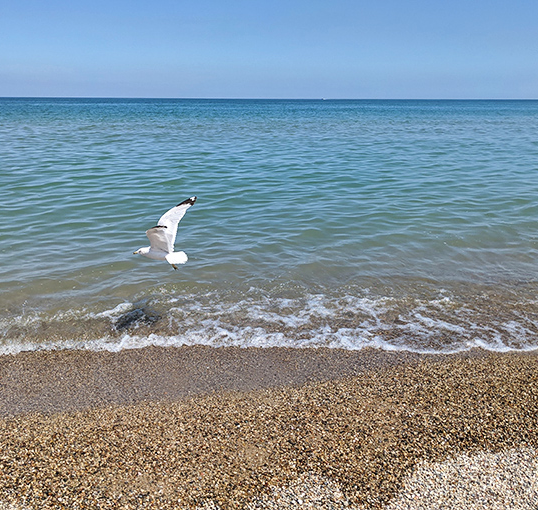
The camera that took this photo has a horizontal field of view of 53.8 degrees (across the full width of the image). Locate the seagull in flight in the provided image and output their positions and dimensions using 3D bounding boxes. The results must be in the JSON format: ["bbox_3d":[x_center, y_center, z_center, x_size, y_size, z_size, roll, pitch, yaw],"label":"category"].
[{"bbox_3d":[-0.830,-0.175,4.080,0.490,0.460,0.600,5,17,17],"label":"seagull in flight"}]

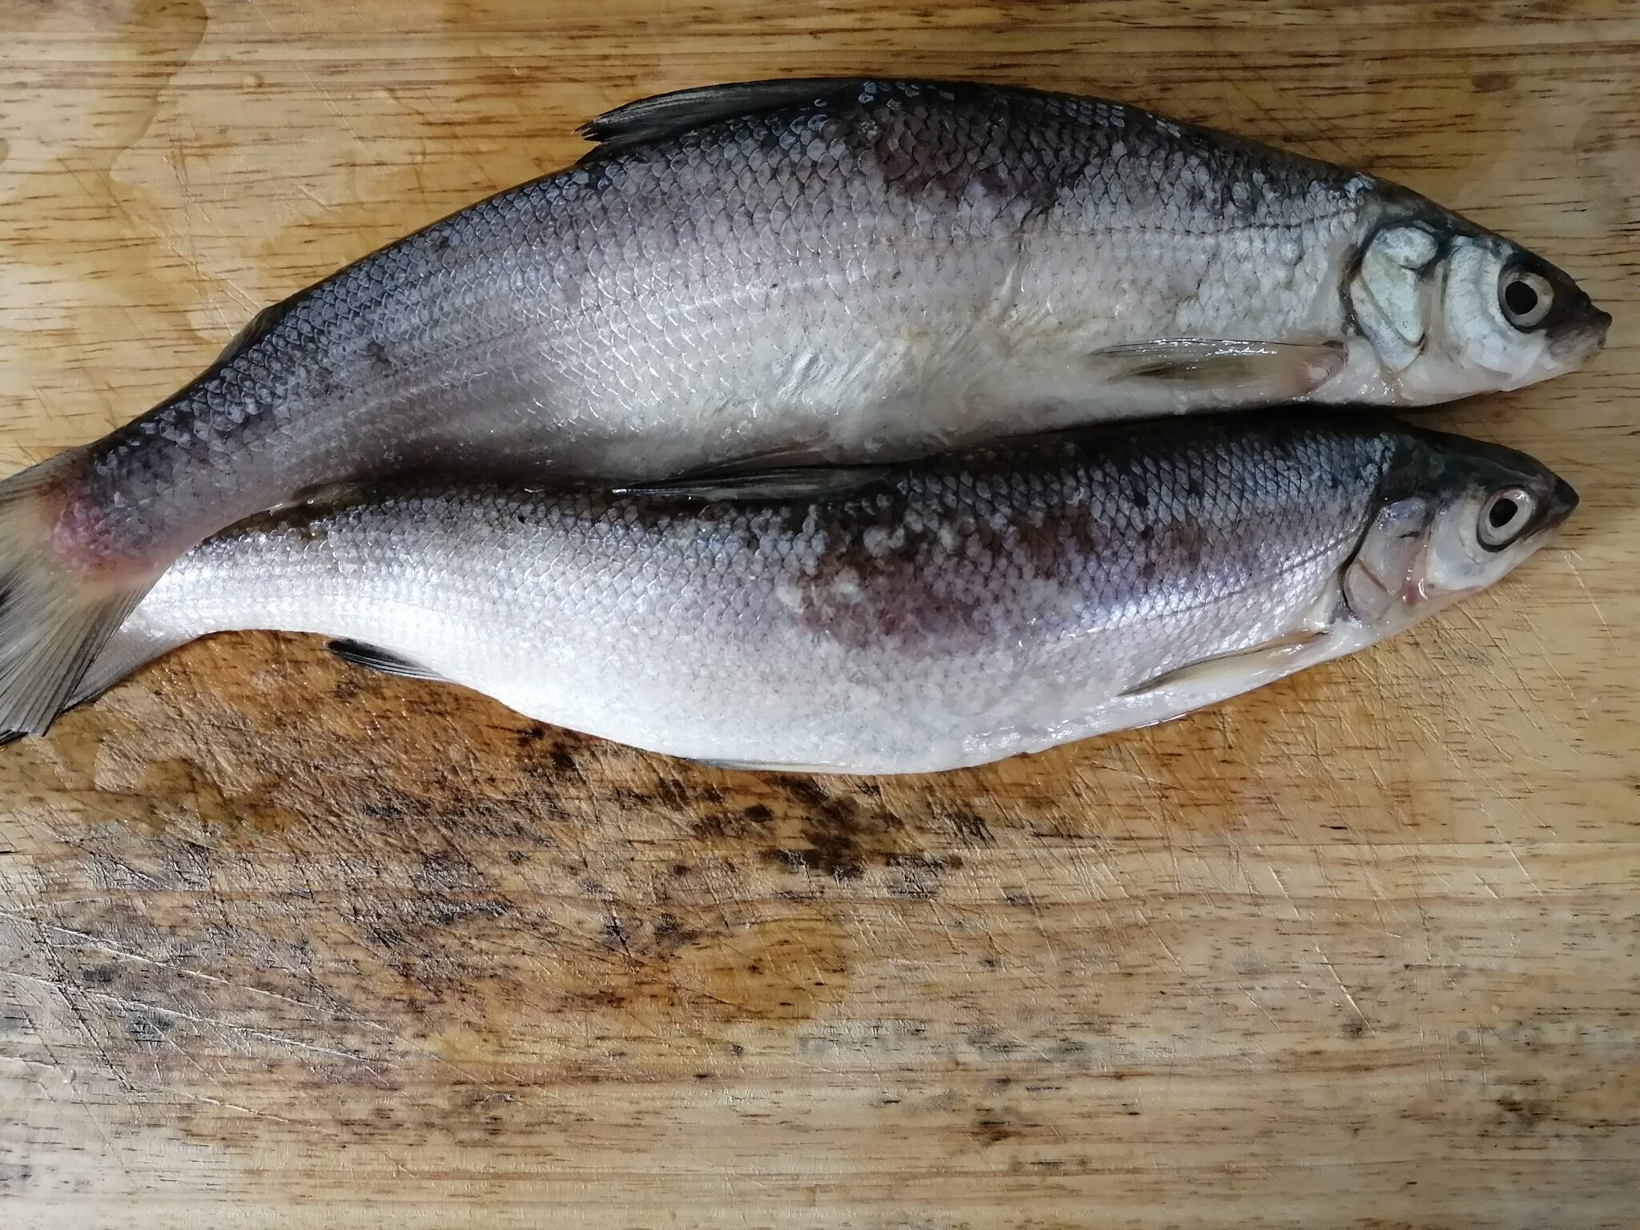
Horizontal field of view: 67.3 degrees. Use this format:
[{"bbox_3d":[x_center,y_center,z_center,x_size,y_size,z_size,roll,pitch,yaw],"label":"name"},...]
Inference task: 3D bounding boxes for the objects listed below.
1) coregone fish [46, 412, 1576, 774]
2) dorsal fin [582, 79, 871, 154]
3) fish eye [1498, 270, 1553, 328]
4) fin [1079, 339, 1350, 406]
[{"bbox_3d":[-0.003,-0.004,0.262,0.326,0.044,0.072,-2,84,0],"label":"coregone fish"},{"bbox_3d":[-0.021,-0.110,0.271,0.064,0.005,0.012,-9,84,-1],"label":"dorsal fin"},{"bbox_3d":[0.149,-0.067,0.260,0.012,0.006,0.013,1,84,-7],"label":"fish eye"},{"bbox_3d":[0.083,-0.051,0.258,0.054,0.006,0.013,2,84,0],"label":"fin"}]

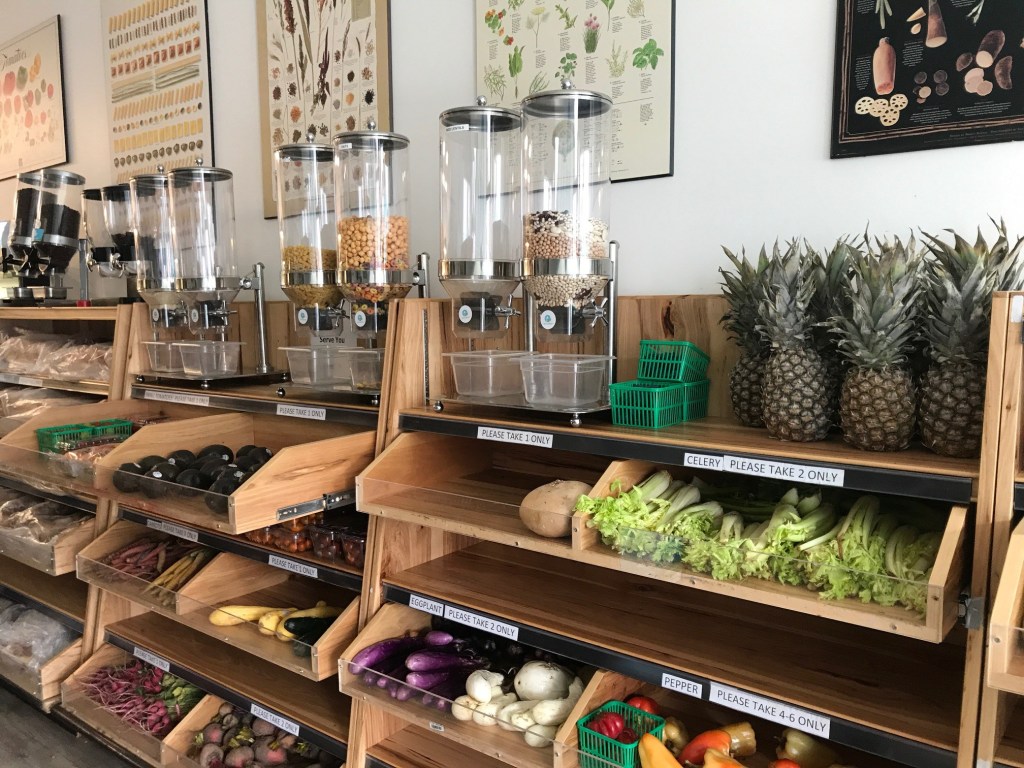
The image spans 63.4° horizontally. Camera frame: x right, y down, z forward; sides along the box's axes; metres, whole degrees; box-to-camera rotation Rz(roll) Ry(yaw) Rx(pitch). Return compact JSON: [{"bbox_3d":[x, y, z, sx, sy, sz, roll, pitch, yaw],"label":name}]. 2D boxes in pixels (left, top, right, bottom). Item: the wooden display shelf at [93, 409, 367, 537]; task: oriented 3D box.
[{"bbox_3d":[-0.630,0.182,1.960,0.569,0.151,0.446,4,8,37],"label":"wooden display shelf"}]

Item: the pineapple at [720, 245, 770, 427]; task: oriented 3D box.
[{"bbox_3d":[0.492,-0.099,1.681,0.131,0.366,0.131,4,7,39],"label":"pineapple"}]

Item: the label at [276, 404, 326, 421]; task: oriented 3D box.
[{"bbox_3d":[-0.541,0.074,2.123,0.195,0.027,0.004,4,8,37],"label":"label"}]

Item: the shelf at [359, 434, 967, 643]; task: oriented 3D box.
[{"bbox_3d":[0.258,0.214,1.622,1.160,0.154,0.467,4,7,39],"label":"shelf"}]

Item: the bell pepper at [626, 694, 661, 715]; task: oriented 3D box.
[{"bbox_3d":[0.247,0.617,1.555,0.073,0.070,0.073,4,7,39],"label":"bell pepper"}]

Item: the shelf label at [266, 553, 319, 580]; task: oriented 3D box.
[{"bbox_3d":[-0.556,0.463,2.101,0.190,0.025,0.004,4,8,37],"label":"shelf label"}]

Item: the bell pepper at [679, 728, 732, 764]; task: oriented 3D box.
[{"bbox_3d":[0.340,0.638,1.454,0.070,0.070,0.090,4,8,37],"label":"bell pepper"}]

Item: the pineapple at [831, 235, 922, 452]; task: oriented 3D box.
[{"bbox_3d":[0.633,-0.071,1.431,0.140,0.360,0.140,4,8,37],"label":"pineapple"}]

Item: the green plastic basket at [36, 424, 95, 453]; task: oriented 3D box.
[{"bbox_3d":[-1.289,0.168,2.399,0.110,0.074,0.110,4,7,39],"label":"green plastic basket"}]

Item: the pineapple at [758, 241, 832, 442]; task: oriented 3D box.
[{"bbox_3d":[0.516,-0.078,1.504,0.126,0.359,0.126,4,7,39],"label":"pineapple"}]

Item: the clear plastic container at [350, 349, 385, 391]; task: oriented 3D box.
[{"bbox_3d":[-0.353,-0.040,2.248,0.169,0.100,0.169,4,7,39],"label":"clear plastic container"}]

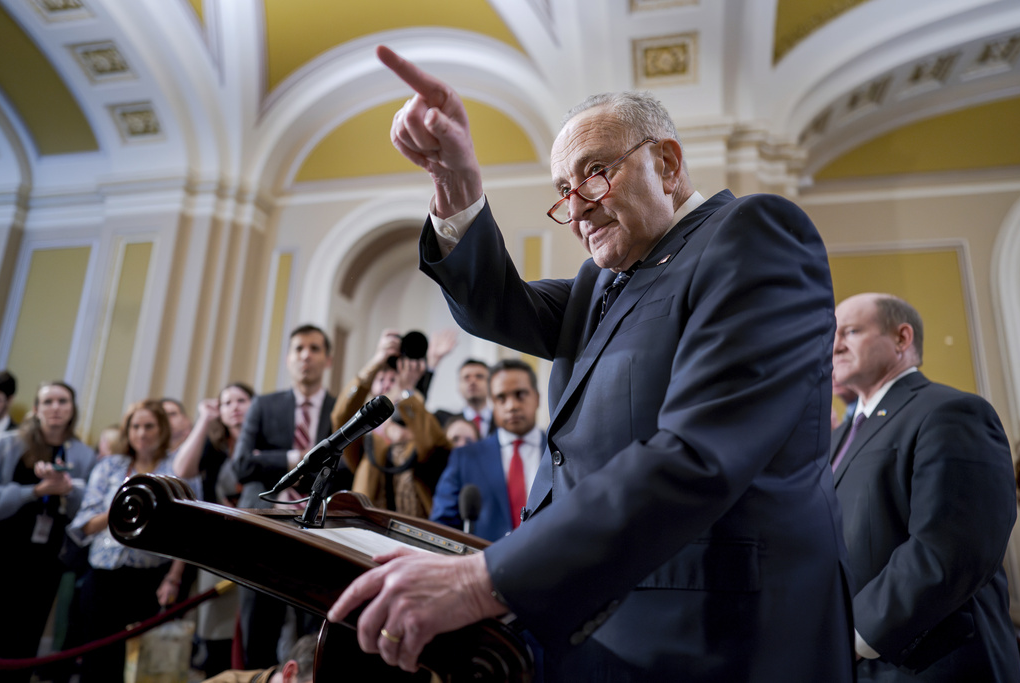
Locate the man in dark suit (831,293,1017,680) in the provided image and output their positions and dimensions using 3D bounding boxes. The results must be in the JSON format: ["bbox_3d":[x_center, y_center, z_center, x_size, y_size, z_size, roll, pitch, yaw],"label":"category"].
[{"bbox_3d":[0.918,0.722,1.534,0.380,1.749,0.540,6,-16,-16],"label":"man in dark suit"}]

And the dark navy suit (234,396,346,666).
[{"bbox_3d":[-0.788,0.938,2.301,0.510,1.580,0.370,4,-15,-9],"label":"dark navy suit"}]

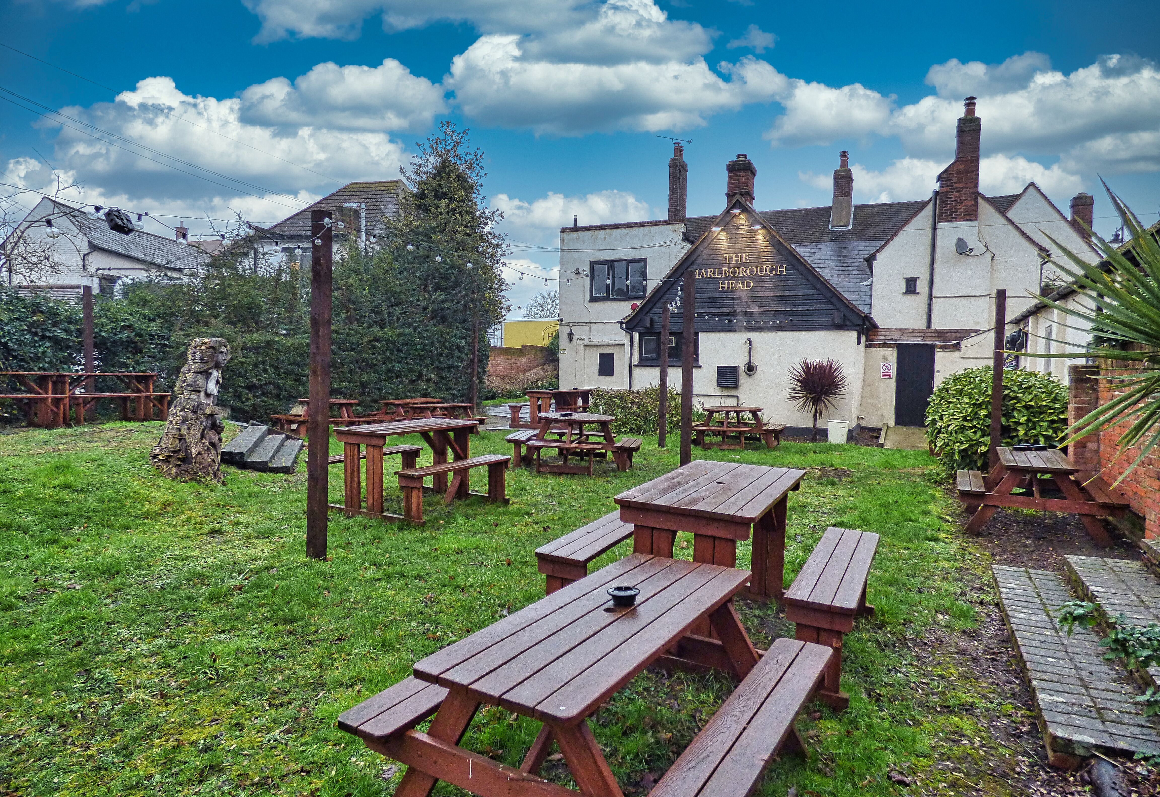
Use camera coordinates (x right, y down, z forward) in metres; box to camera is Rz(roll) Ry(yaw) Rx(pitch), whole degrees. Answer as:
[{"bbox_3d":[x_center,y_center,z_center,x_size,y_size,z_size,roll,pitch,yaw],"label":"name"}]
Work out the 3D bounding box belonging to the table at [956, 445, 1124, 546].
[{"bbox_3d":[4.651,0.953,6.887,1.330,0.705,1.470,3,4,29],"label":"table"}]

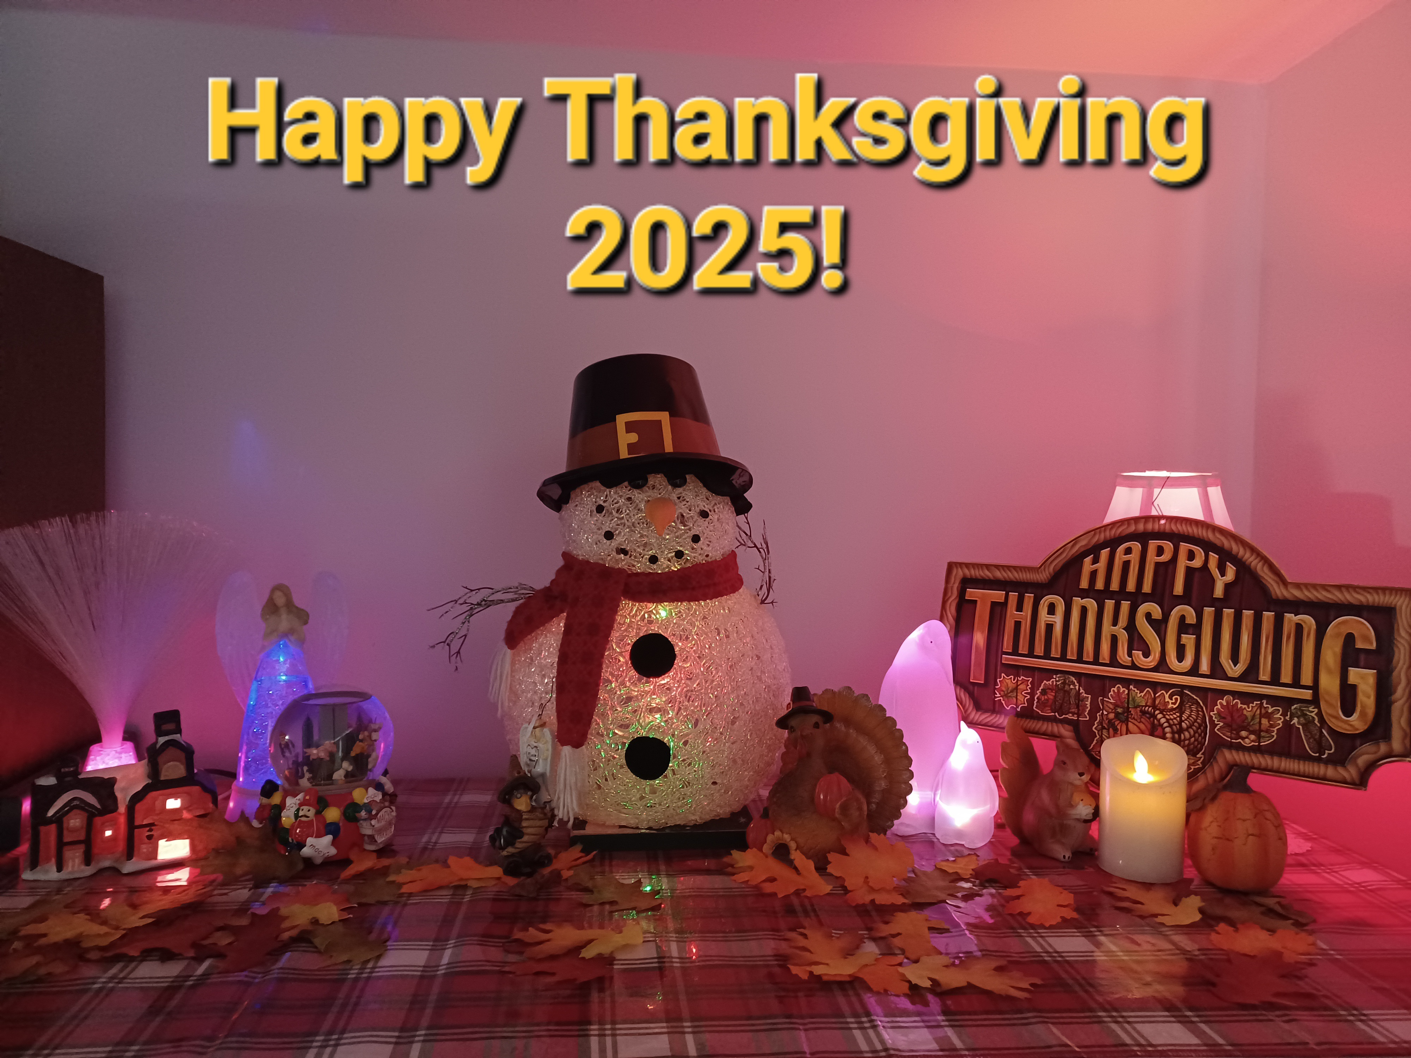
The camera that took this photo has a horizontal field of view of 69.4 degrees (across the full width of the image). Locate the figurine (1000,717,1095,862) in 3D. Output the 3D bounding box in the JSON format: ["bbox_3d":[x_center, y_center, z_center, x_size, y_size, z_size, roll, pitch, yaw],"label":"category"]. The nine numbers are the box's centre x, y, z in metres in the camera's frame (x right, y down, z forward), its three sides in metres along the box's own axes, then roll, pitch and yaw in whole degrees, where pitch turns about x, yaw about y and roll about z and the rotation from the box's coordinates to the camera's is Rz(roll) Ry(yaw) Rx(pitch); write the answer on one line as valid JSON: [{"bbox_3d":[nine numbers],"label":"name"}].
[{"bbox_3d":[0.373,0.271,1.086,0.105,0.135,0.070,3,3,42],"label":"figurine"}]

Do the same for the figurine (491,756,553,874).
[{"bbox_3d":[-0.179,0.277,0.996,0.062,0.109,0.060,0,2,-28],"label":"figurine"}]

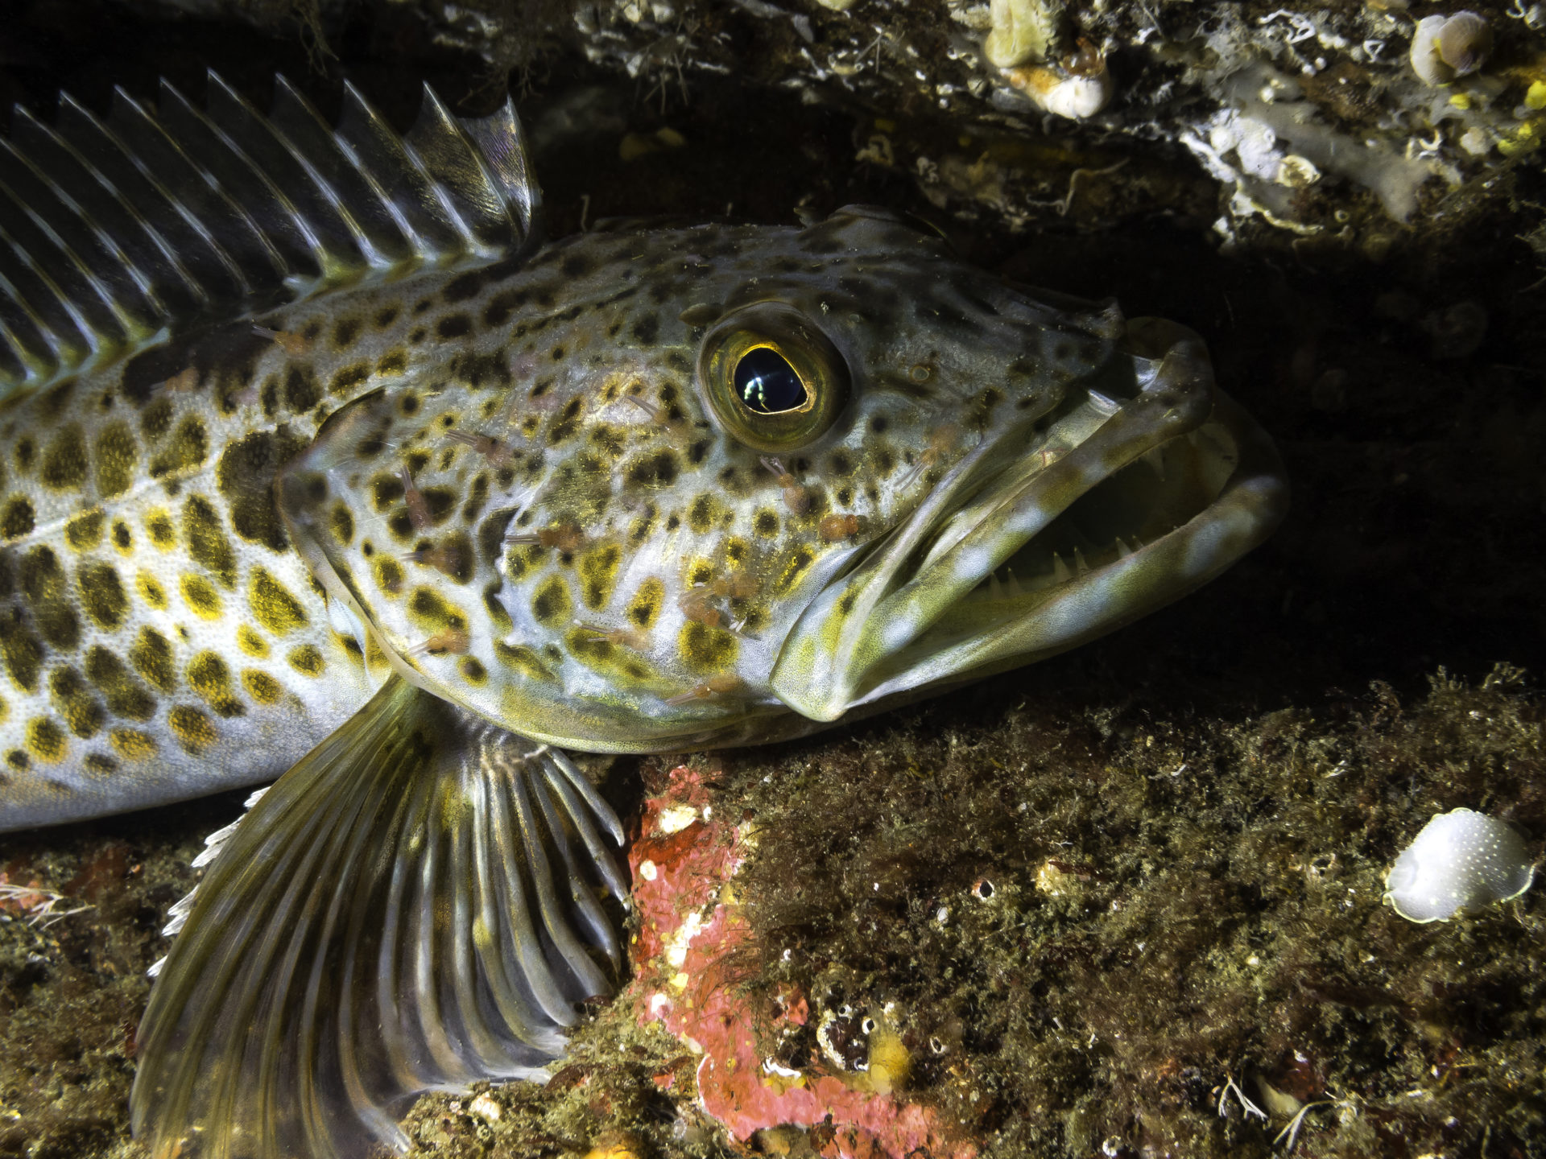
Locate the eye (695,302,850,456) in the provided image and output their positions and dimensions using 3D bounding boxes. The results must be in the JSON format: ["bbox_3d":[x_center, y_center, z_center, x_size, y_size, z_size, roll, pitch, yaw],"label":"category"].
[{"bbox_3d":[0.000,-0.037,0.530,0.027,0.027,0.018,0,-5,3],"label":"eye"}]

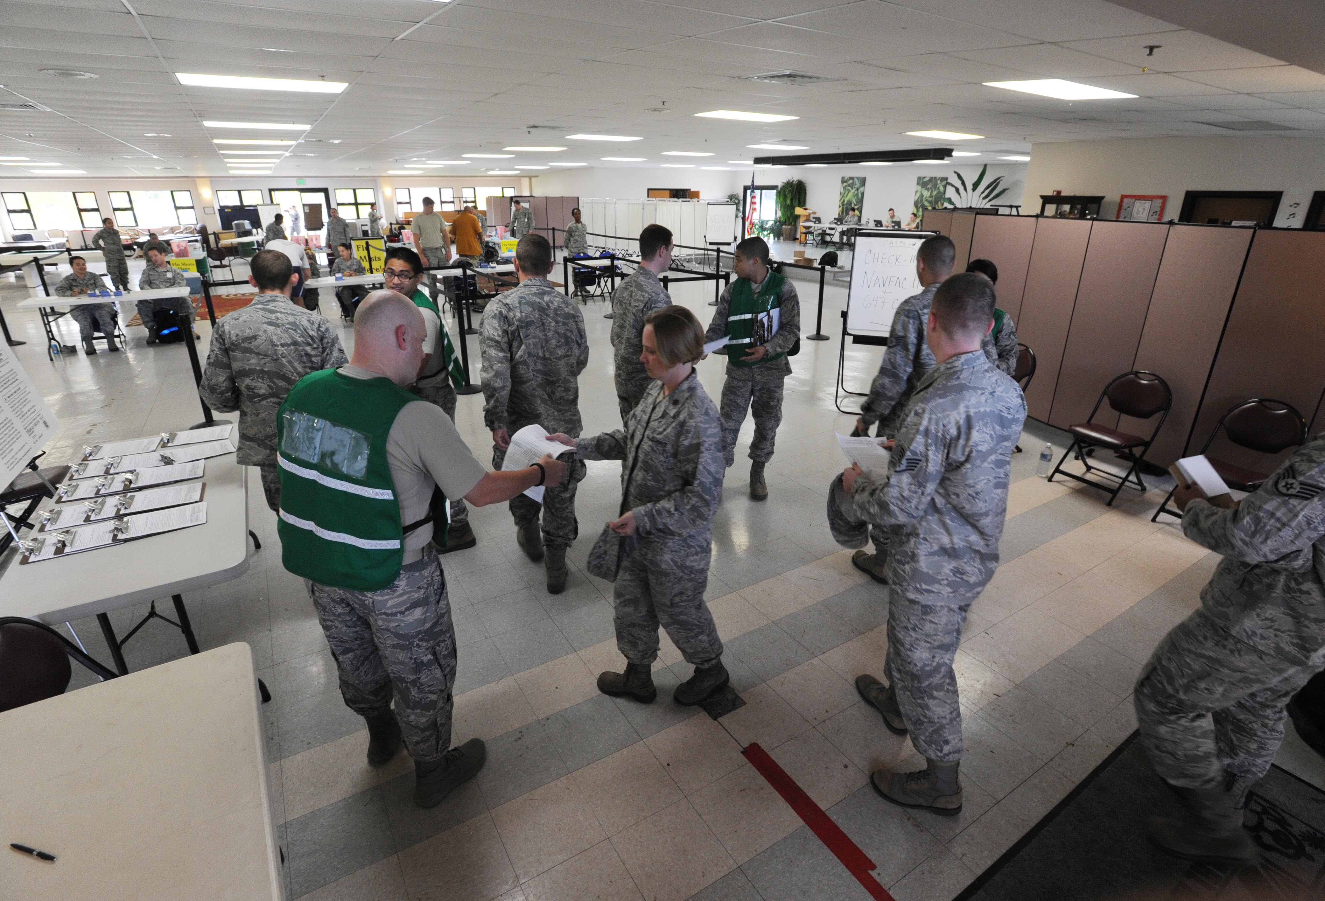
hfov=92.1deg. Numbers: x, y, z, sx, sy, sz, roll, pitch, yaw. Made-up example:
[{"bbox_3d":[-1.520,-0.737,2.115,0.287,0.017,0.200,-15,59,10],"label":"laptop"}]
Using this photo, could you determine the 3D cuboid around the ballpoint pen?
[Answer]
[{"bbox_3d":[-1.261,0.807,1.281,0.132,0.012,0.012,6,23,14],"label":"ballpoint pen"}]

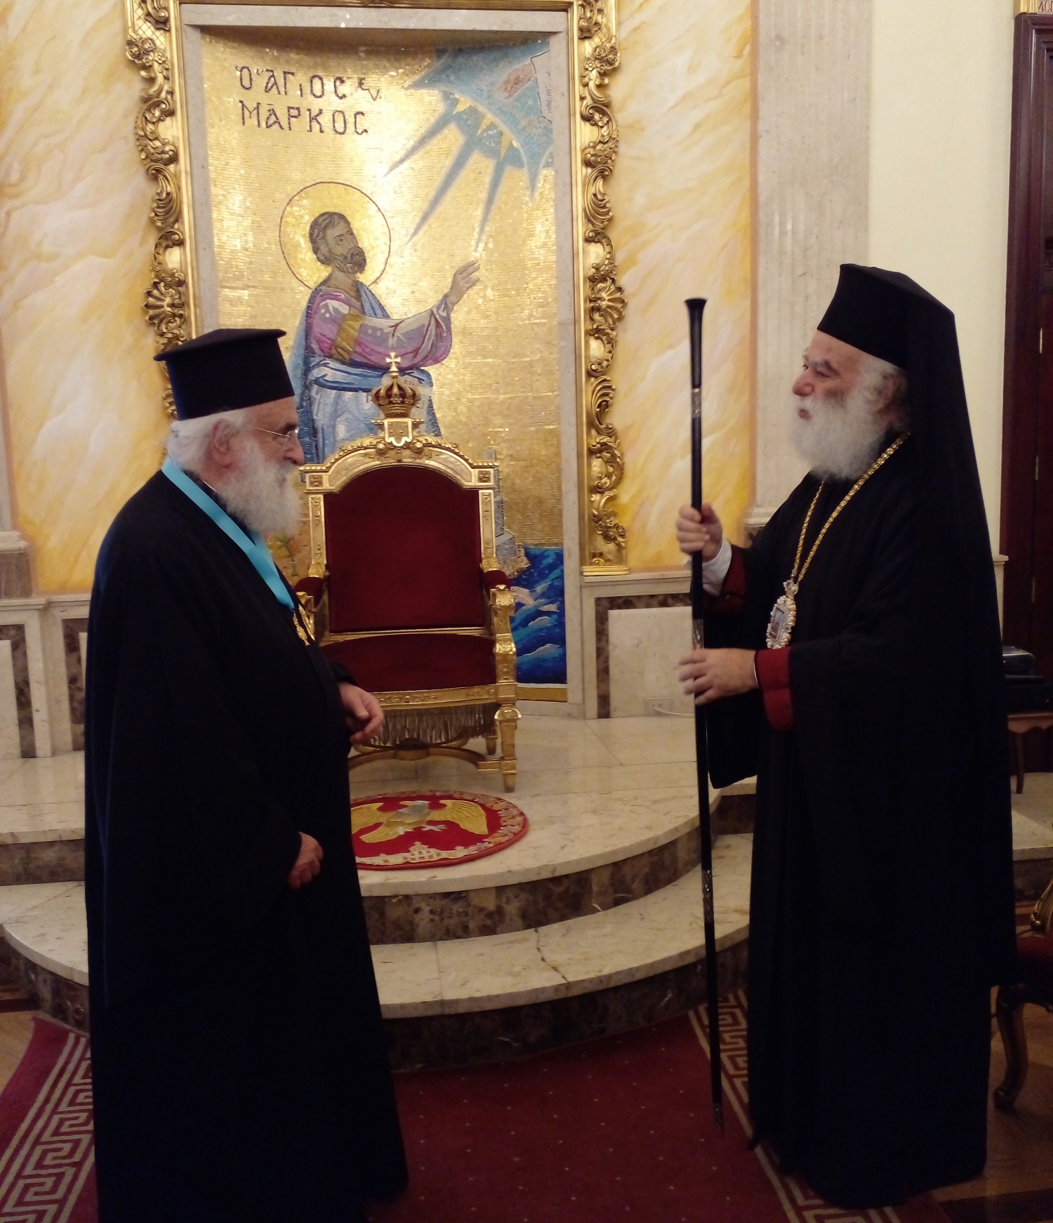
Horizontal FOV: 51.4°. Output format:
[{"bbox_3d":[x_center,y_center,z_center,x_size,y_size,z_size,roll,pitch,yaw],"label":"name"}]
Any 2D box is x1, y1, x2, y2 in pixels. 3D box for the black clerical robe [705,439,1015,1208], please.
[{"bbox_3d":[0.705,0.410,2.280,0.600,1.500,0.620,-3,7,-10],"label":"black clerical robe"}]

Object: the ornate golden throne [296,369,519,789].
[{"bbox_3d":[-0.465,-0.180,4.060,0.760,1.580,0.670,-2,7,-6],"label":"ornate golden throne"}]

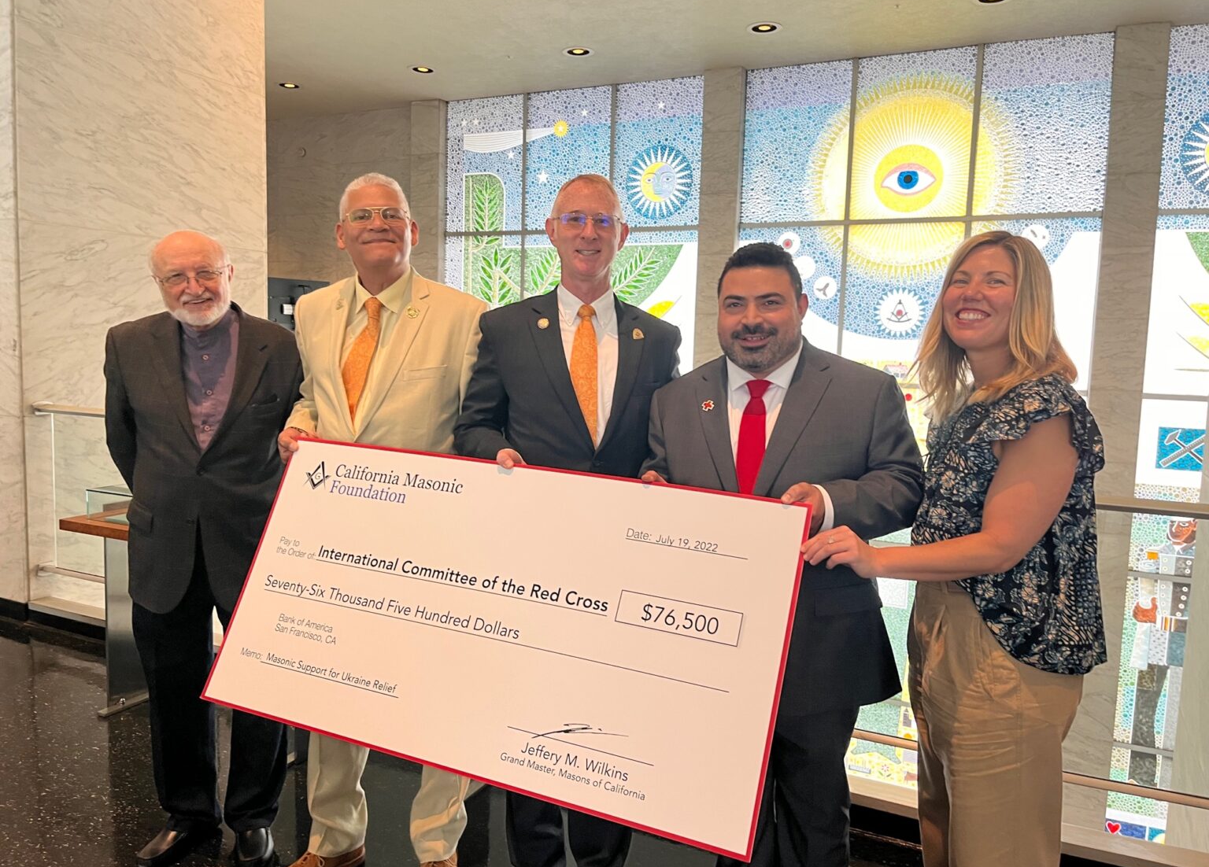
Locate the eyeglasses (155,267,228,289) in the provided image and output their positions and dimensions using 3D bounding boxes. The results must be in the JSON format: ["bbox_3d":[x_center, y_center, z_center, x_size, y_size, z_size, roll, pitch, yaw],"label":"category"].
[{"bbox_3d":[-0.999,-0.379,2.200,0.142,0.042,0.140,-9,17,-20],"label":"eyeglasses"}]

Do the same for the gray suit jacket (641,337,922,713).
[{"bbox_3d":[0.353,0.185,1.810,0.560,0.740,0.370,4,6,24],"label":"gray suit jacket"}]

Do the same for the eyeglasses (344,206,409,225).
[{"bbox_3d":[-0.532,-0.508,2.130,0.140,0.045,0.140,1,5,-10],"label":"eyeglasses"}]

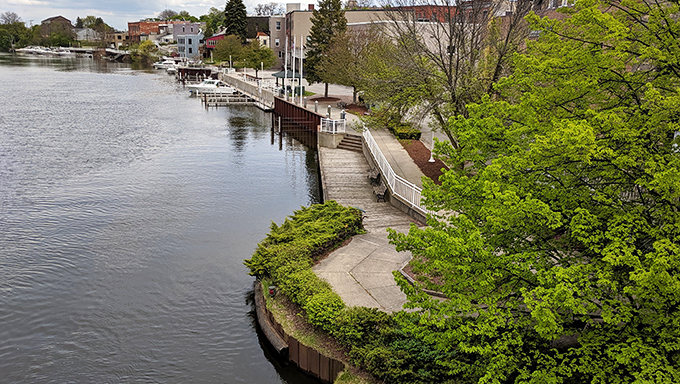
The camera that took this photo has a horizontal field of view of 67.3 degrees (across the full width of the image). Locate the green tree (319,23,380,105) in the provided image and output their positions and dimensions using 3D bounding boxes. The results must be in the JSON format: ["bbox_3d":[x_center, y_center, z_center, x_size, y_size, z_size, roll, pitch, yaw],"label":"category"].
[{"bbox_3d":[1.275,-15.433,62.018,7.816,9.146,7.816,2,17,0],"label":"green tree"}]

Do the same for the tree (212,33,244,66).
[{"bbox_3d":[-24.526,-31.098,112.844,7.359,7.099,7.359,2,17,0],"label":"tree"}]

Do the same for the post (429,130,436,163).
[{"bbox_3d":[6.391,-3.658,34.649,0.413,3.334,0.413,2,17,0],"label":"post"}]

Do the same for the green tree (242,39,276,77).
[{"bbox_3d":[-15.011,-24.815,95.228,6.782,6.738,6.782,2,17,0],"label":"green tree"}]

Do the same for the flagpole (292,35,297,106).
[{"bbox_3d":[-5.441,-14.338,60.091,0.240,7.798,0.240,2,17,0],"label":"flagpole"}]

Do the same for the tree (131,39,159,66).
[{"bbox_3d":[-51.516,-36.595,134.575,7.431,6.617,7.431,2,17,0],"label":"tree"}]

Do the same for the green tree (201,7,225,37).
[{"bbox_3d":[-39.567,-51.539,159.736,8.219,11.609,8.219,2,17,0],"label":"green tree"}]

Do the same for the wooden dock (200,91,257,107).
[{"bbox_3d":[-15.760,-12.718,70.950,6.856,1.421,7.707,-5,18,-22],"label":"wooden dock"}]

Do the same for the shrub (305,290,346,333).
[{"bbox_3d":[-0.450,3.682,15.866,1.370,1.015,1.421,2,17,0],"label":"shrub"}]

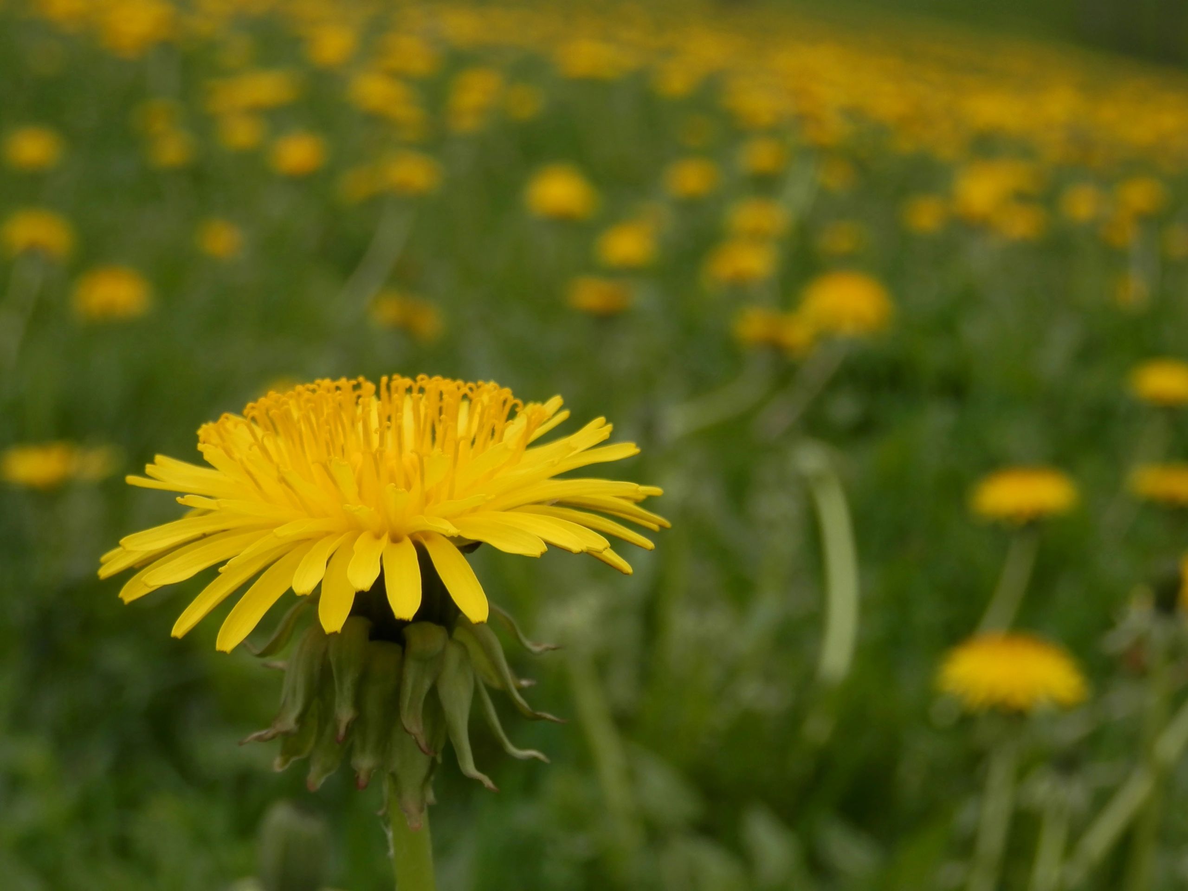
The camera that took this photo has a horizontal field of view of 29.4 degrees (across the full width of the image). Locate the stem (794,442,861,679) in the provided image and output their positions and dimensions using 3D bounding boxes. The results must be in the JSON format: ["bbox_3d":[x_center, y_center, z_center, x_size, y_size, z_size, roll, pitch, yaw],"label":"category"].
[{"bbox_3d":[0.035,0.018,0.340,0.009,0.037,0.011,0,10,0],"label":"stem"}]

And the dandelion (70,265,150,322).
[{"bbox_3d":[-0.263,-0.083,1.240,0.041,0.024,0.041,0,10,0],"label":"dandelion"}]

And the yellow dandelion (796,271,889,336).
[{"bbox_3d":[0.115,-0.065,1.040,0.041,0.025,0.041,0,10,0],"label":"yellow dandelion"}]

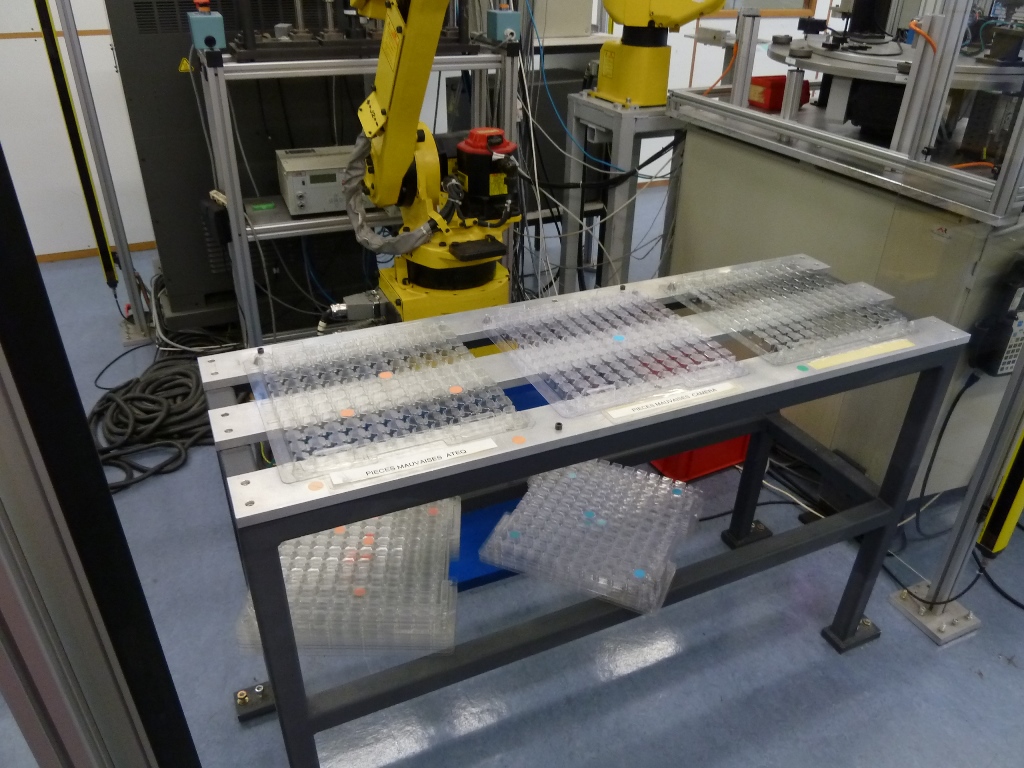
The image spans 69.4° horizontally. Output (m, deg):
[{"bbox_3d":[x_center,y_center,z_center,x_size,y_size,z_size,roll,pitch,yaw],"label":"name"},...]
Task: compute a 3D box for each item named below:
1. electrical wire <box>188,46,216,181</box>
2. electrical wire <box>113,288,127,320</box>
[{"bbox_3d":[-0.957,-0.820,2.286,0.030,0.422,0.058,-12,33,-23],"label":"electrical wire"},{"bbox_3d":[-1.846,-0.372,3.485,0.031,0.215,0.100,-12,33,-23],"label":"electrical wire"}]

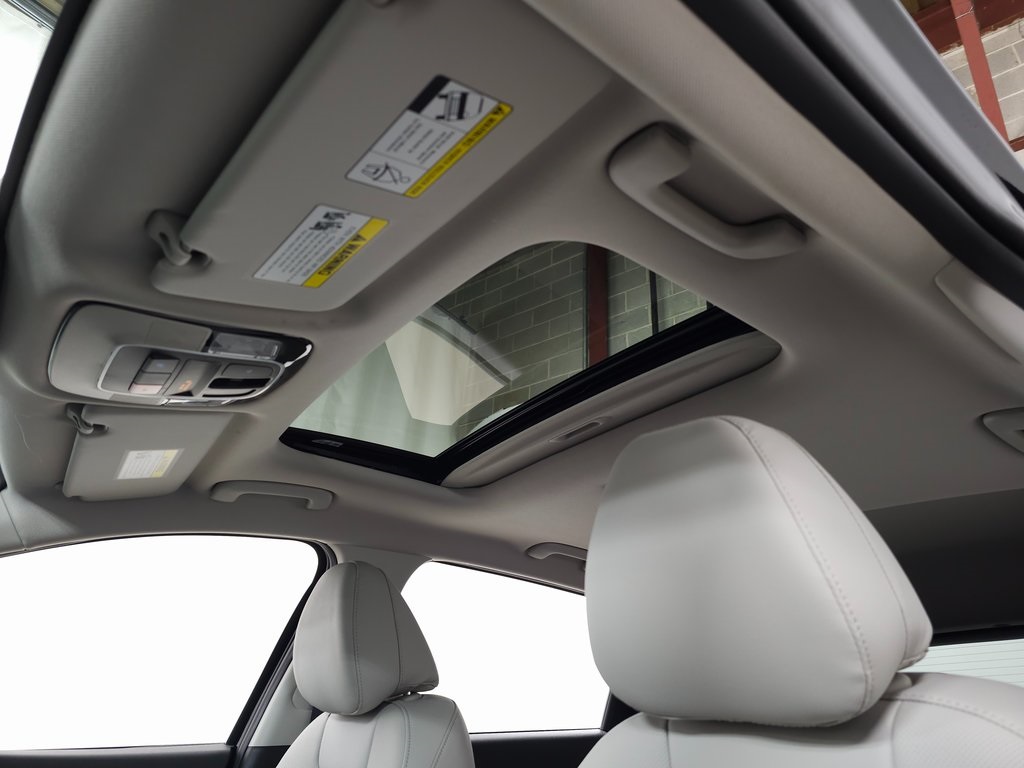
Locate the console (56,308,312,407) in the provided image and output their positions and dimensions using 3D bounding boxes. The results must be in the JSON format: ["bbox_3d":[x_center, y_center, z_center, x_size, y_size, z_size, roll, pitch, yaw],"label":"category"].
[{"bbox_3d":[-0.354,-0.028,0.727,0.205,0.038,0.212,7,-25,-38],"label":"console"}]

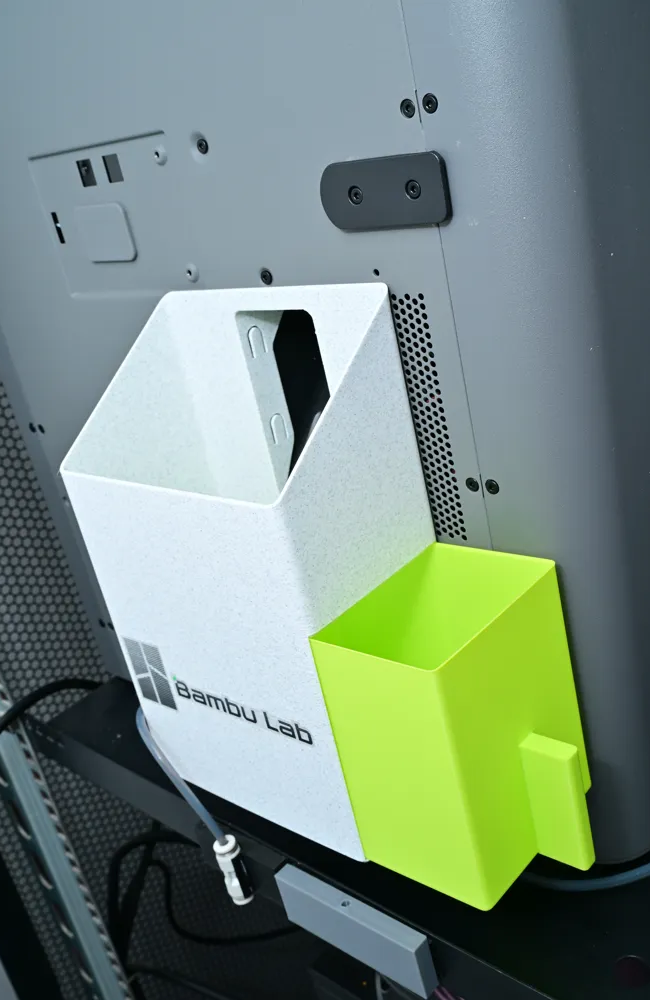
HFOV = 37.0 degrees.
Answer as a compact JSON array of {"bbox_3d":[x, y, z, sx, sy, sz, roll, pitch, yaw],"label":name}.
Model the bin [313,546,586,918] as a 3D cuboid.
[{"bbox_3d":[0.057,0.082,0.358,0.075,0.101,0.076,9,31,42],"label":"bin"}]

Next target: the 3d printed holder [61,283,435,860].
[{"bbox_3d":[-0.028,0.025,0.407,0.129,0.209,0.076,9,31,42],"label":"3d printed holder"}]

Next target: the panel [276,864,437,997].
[{"bbox_3d":[0.013,0.193,0.438,0.083,0.028,0.009,9,31,42],"label":"panel"}]

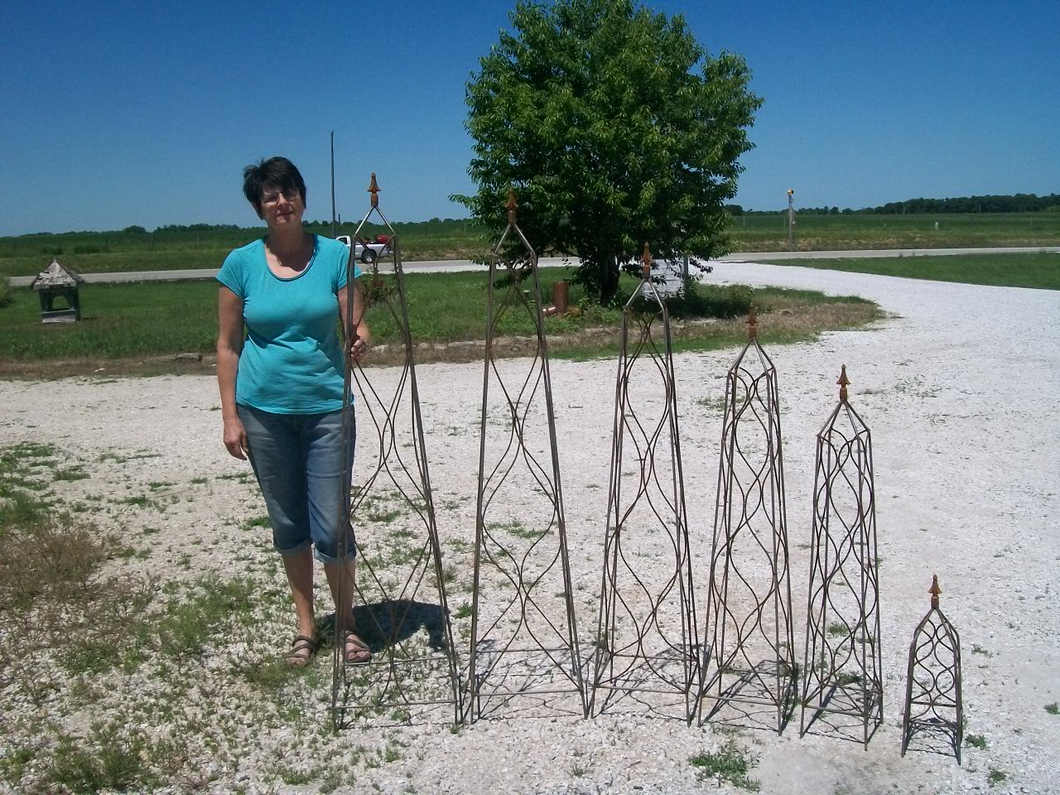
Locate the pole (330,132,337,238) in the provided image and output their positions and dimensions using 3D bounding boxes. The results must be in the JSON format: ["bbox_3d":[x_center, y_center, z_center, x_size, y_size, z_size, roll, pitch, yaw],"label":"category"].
[{"bbox_3d":[-12.921,-13.273,72.610,0.250,8.321,0.250,-1,9,-10],"label":"pole"}]

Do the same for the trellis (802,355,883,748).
[{"bbox_3d":[0.854,0.421,2.997,0.192,1.027,0.192,3,10,29],"label":"trellis"}]

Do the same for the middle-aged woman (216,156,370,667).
[{"bbox_3d":[-0.756,0.067,3.525,0.500,1.650,0.440,-3,9,-12],"label":"middle-aged woman"}]

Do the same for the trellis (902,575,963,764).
[{"bbox_3d":[1.070,0.703,2.915,0.154,0.485,0.154,2,9,22],"label":"trellis"}]

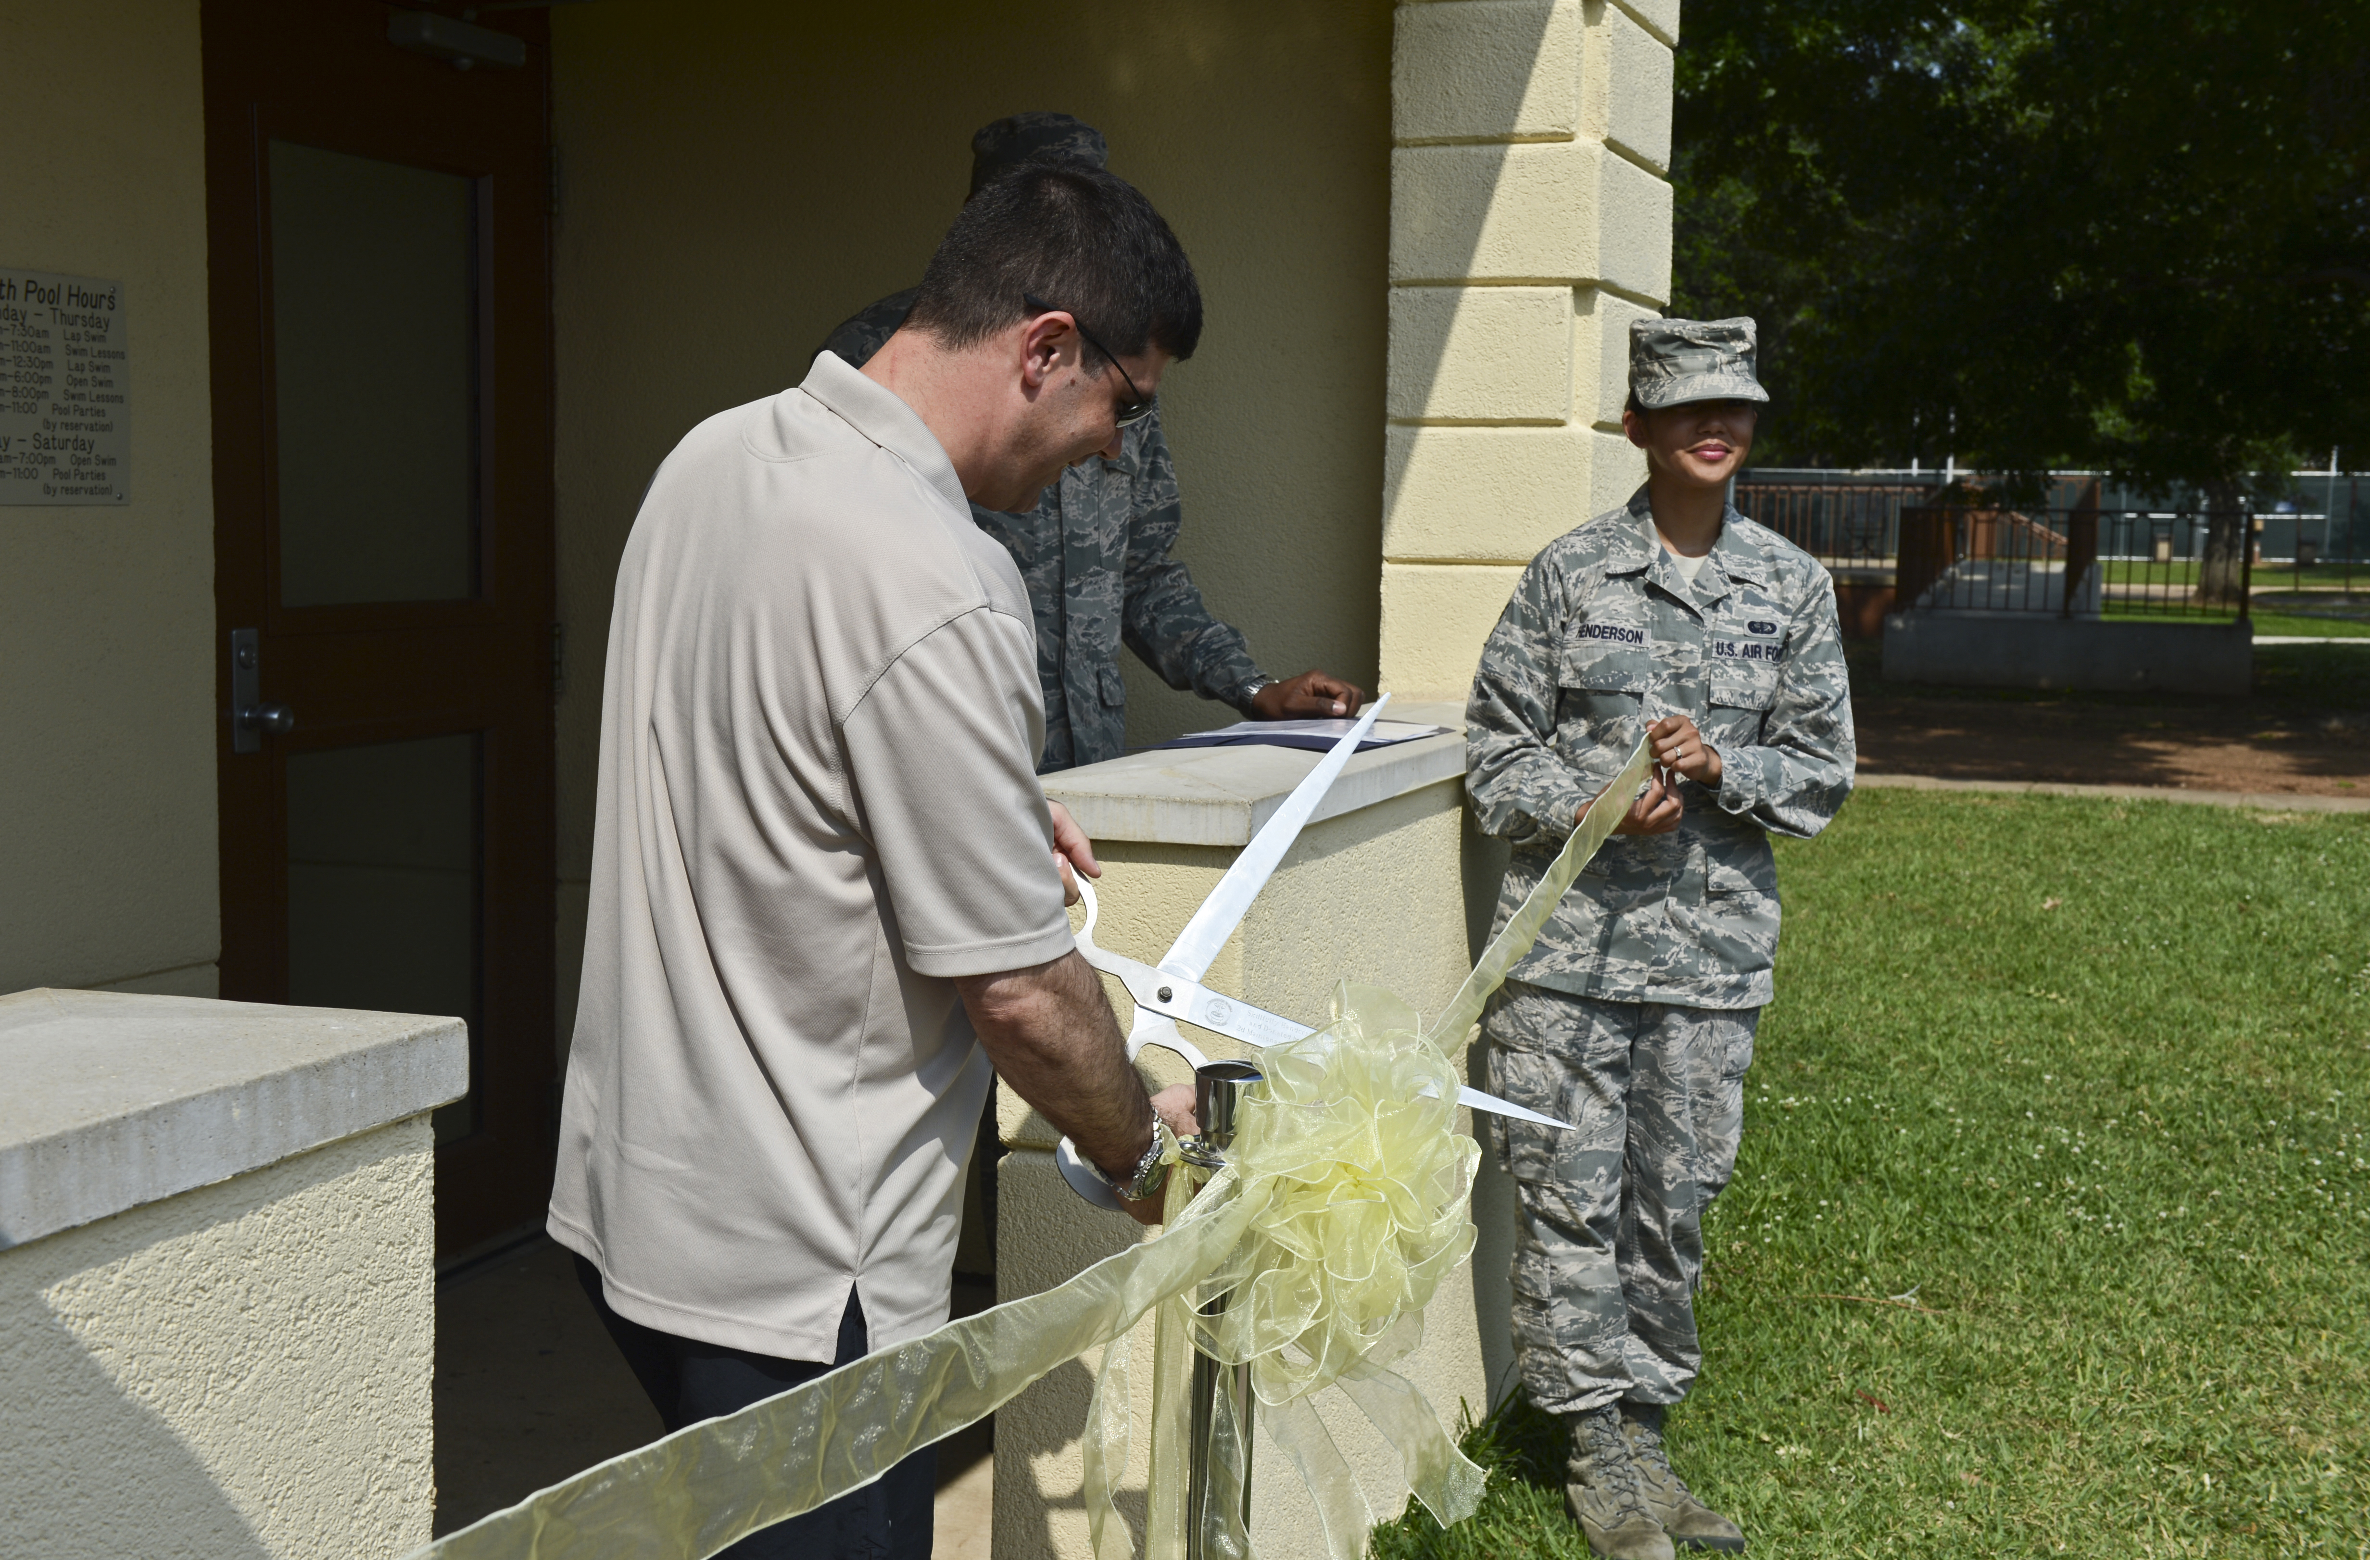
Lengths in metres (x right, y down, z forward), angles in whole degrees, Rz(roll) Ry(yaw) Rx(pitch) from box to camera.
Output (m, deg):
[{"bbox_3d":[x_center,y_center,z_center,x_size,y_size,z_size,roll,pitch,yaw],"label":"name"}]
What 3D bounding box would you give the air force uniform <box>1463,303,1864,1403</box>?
[{"bbox_3d":[0.642,0.140,3.920,0.500,1.513,0.360,0,6,-7],"label":"air force uniform"}]

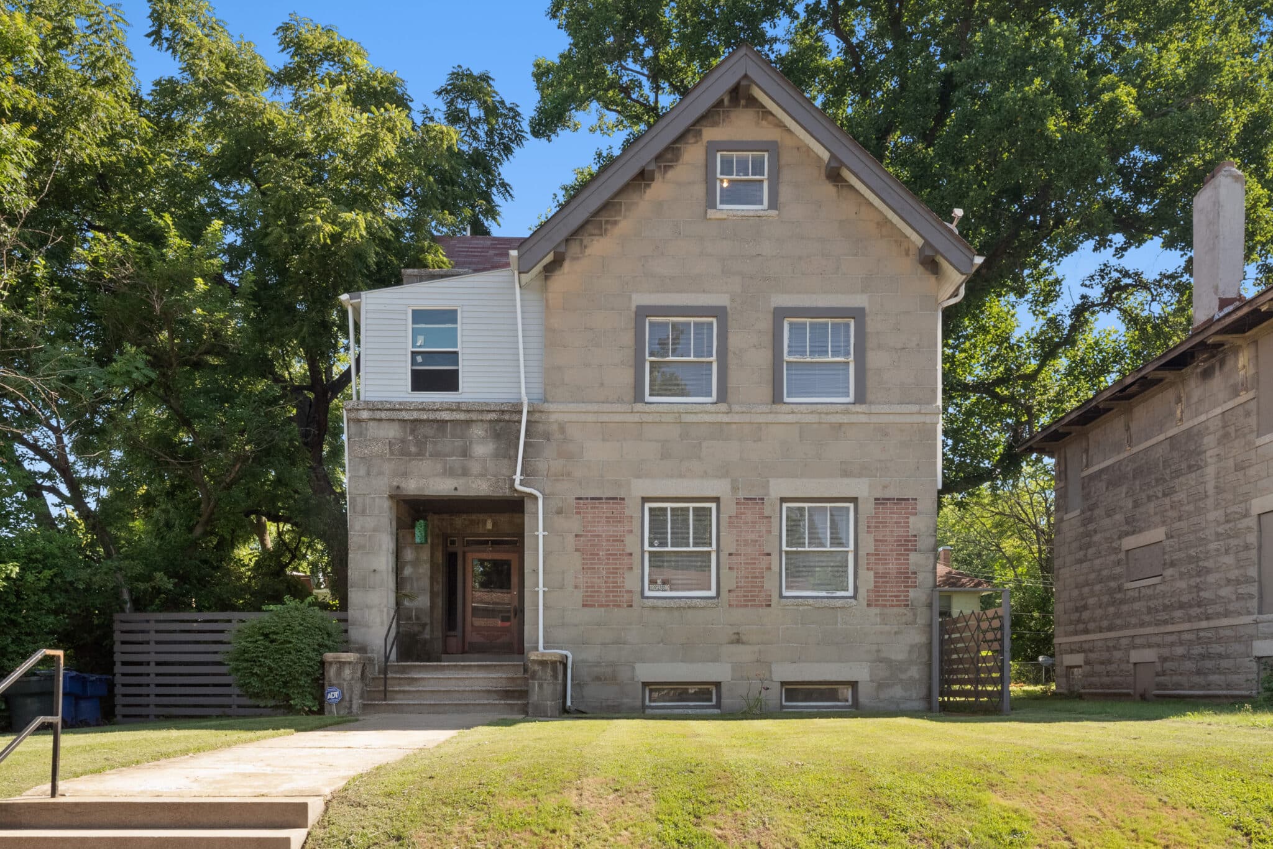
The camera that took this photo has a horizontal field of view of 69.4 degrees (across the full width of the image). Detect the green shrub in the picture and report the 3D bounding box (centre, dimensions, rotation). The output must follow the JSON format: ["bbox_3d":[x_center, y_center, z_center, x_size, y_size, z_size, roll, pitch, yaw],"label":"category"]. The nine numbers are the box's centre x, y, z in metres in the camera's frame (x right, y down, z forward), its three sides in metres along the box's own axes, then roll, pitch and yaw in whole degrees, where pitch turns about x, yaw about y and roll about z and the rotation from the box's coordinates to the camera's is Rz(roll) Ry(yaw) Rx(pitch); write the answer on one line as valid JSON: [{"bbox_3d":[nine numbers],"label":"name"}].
[{"bbox_3d":[-5.740,3.740,15.000,1.840,1.860,1.700,0,0,0],"label":"green shrub"}]

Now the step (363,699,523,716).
[{"bbox_3d":[-3.040,4.500,14.700,2.620,0.200,0.320,0,0,0],"label":"step"}]

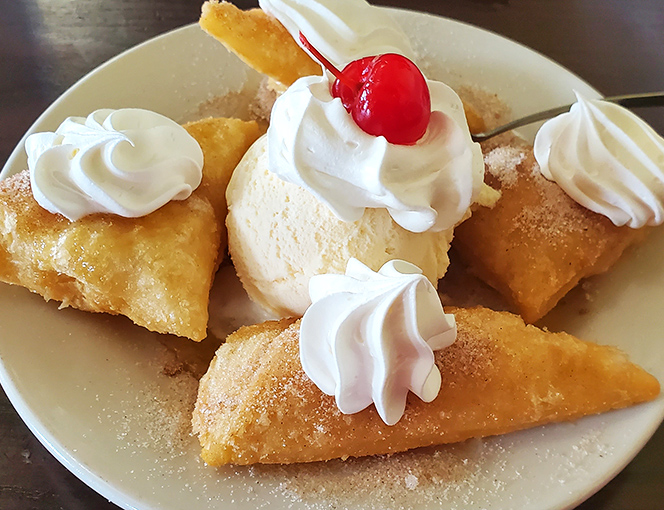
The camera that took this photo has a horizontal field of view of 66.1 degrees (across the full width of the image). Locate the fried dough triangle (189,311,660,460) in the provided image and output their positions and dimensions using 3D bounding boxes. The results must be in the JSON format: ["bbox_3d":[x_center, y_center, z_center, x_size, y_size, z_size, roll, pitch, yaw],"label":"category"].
[{"bbox_3d":[0.022,0.026,0.133,0.116,0.028,0.038,-4,54,-5],"label":"fried dough triangle"}]

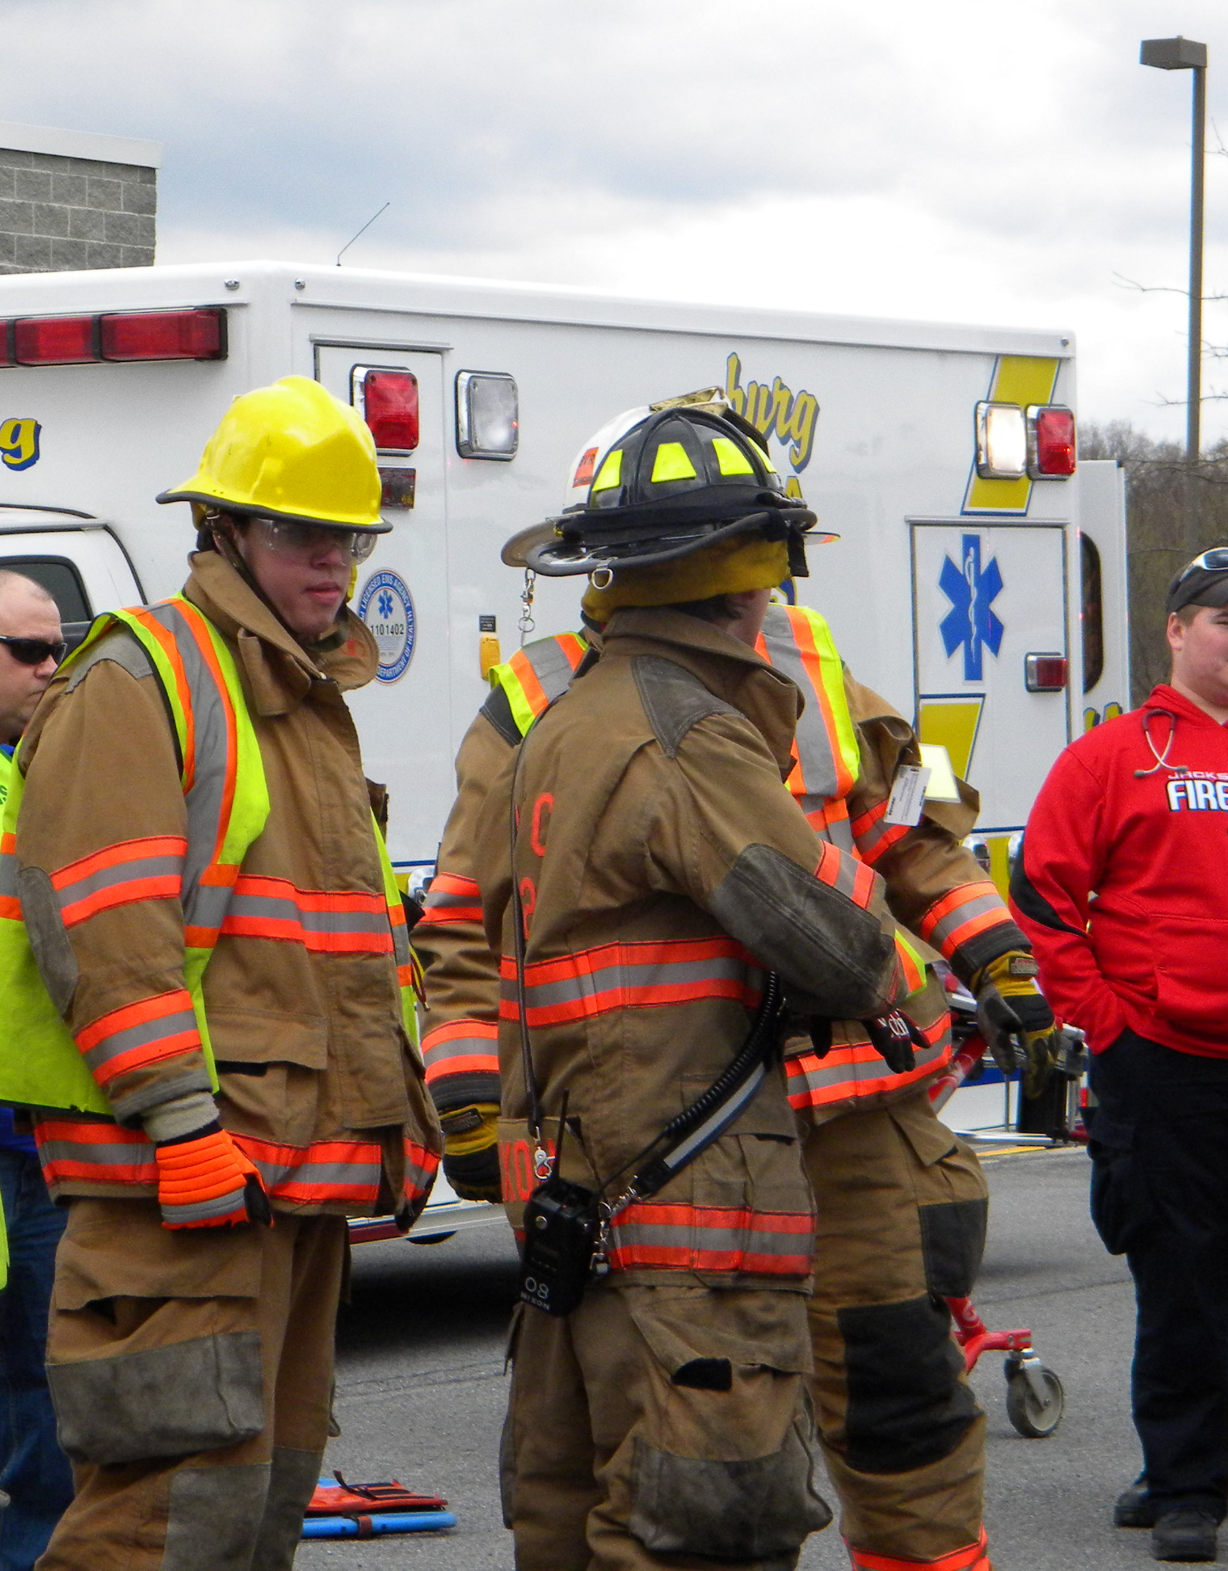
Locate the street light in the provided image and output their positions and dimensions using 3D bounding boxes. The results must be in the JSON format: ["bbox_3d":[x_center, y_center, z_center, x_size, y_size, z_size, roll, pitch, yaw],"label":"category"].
[{"bbox_3d":[5.146,-3.130,58.000,0.500,7.500,0.650,1,1,38],"label":"street light"}]

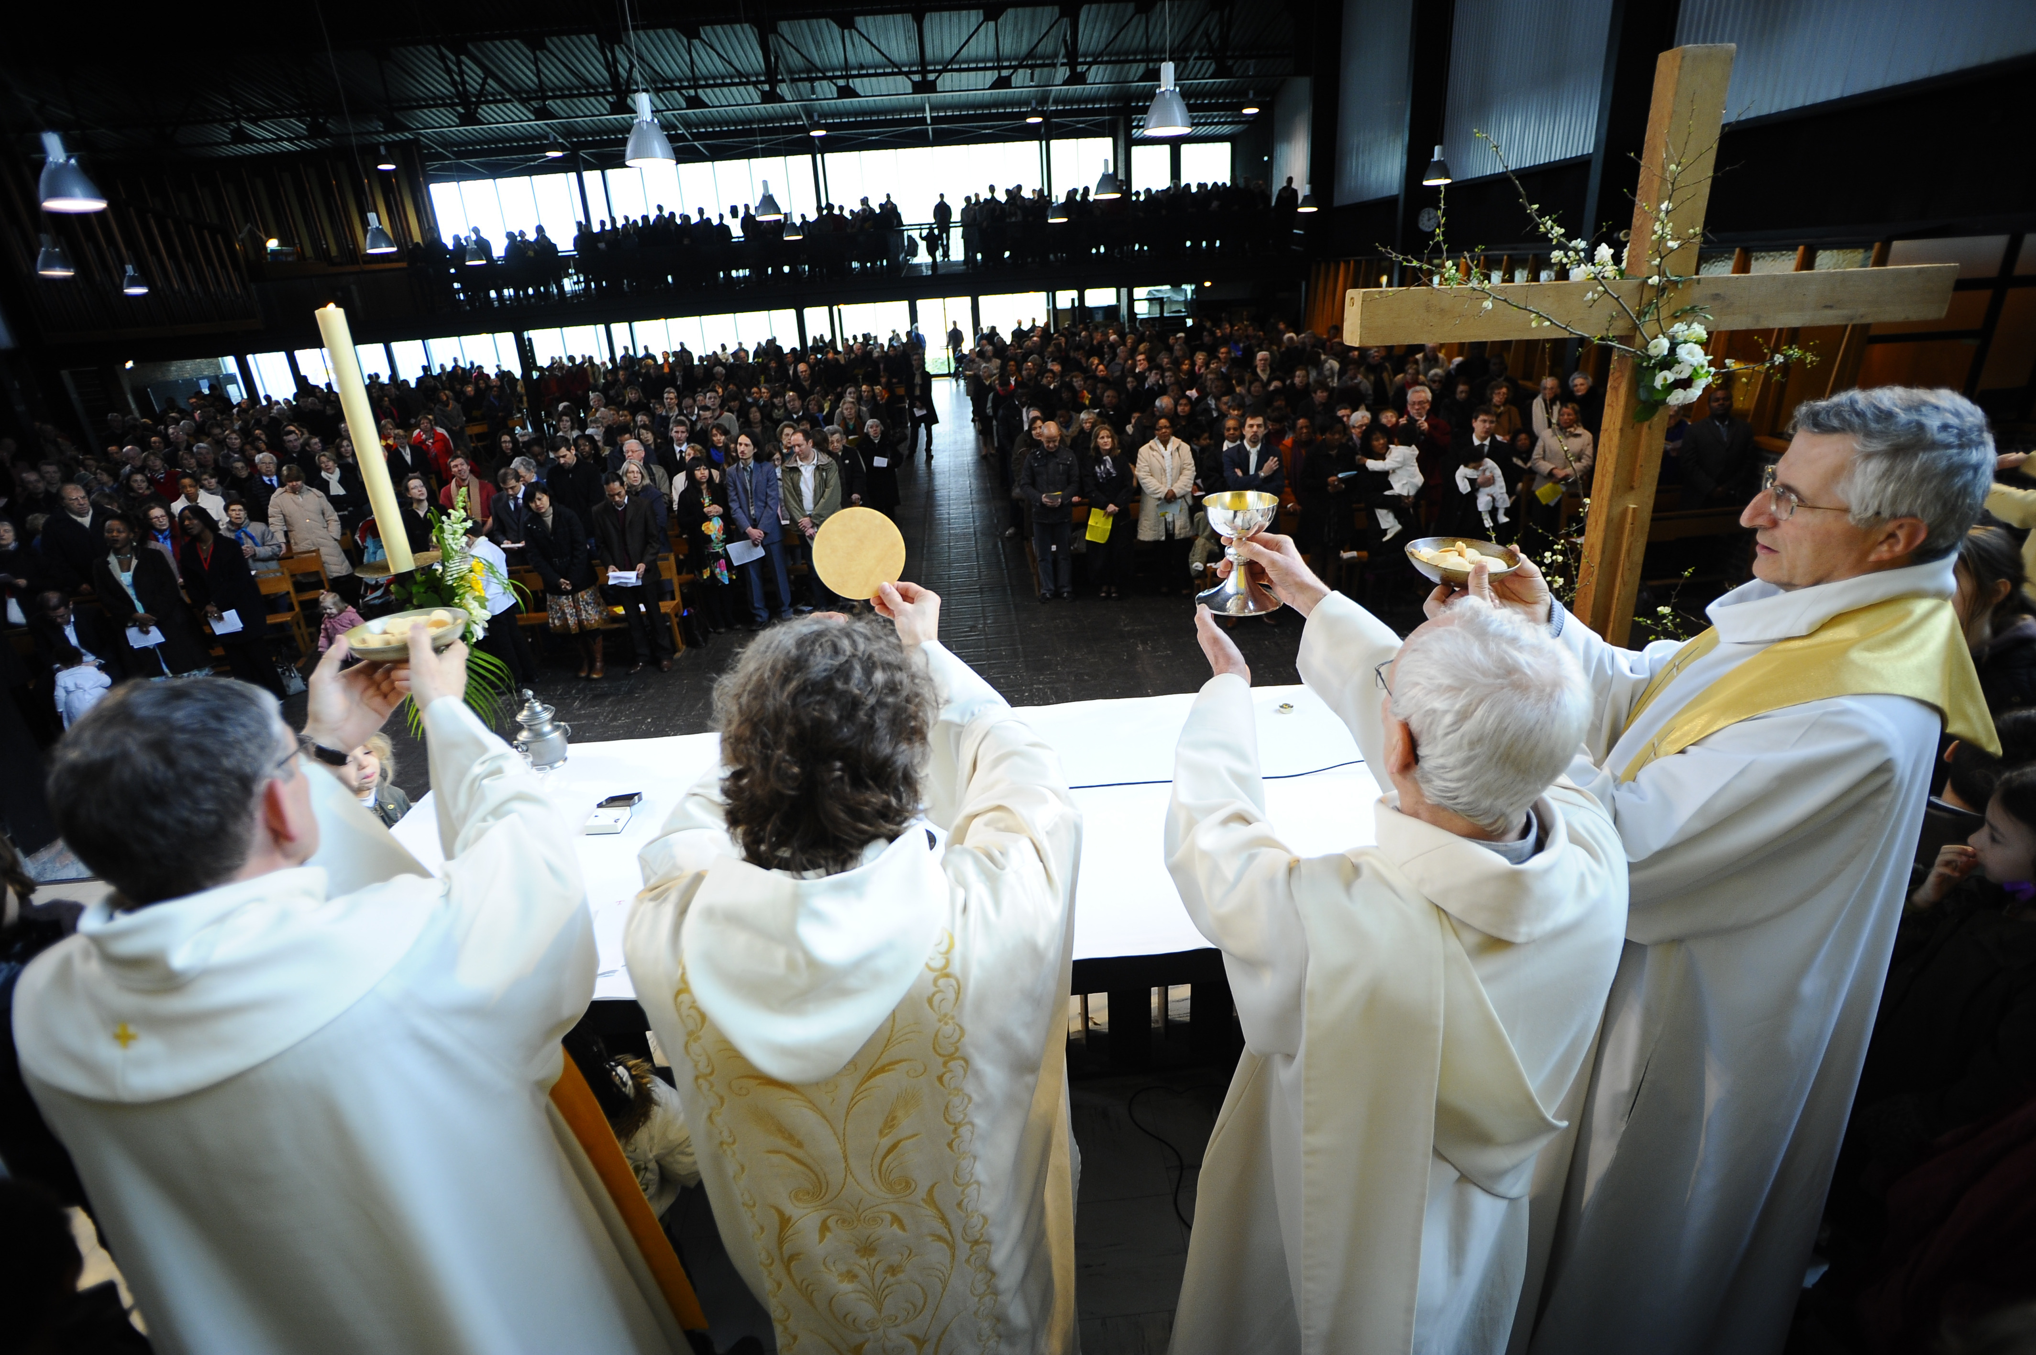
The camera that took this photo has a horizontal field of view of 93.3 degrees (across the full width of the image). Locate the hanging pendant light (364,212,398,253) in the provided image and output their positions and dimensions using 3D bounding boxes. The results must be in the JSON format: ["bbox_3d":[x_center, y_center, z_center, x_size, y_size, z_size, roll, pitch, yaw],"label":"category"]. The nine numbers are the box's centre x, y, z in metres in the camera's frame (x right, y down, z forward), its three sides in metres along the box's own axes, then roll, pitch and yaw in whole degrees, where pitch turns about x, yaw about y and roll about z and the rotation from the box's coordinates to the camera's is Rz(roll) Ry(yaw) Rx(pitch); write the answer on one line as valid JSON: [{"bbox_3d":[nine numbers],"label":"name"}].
[{"bbox_3d":[-10.868,-7.539,16.300,0.440,0.590,0.440,-3,22,0],"label":"hanging pendant light"}]

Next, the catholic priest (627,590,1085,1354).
[{"bbox_3d":[-0.158,0.694,1.488,0.560,1.730,0.650,-4,22,-1],"label":"catholic priest"}]

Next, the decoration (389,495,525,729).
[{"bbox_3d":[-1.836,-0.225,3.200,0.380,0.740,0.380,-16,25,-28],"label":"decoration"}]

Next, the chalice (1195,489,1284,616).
[{"bbox_3d":[0.340,-0.193,1.470,0.133,0.165,0.133,-3,22,0],"label":"chalice"}]

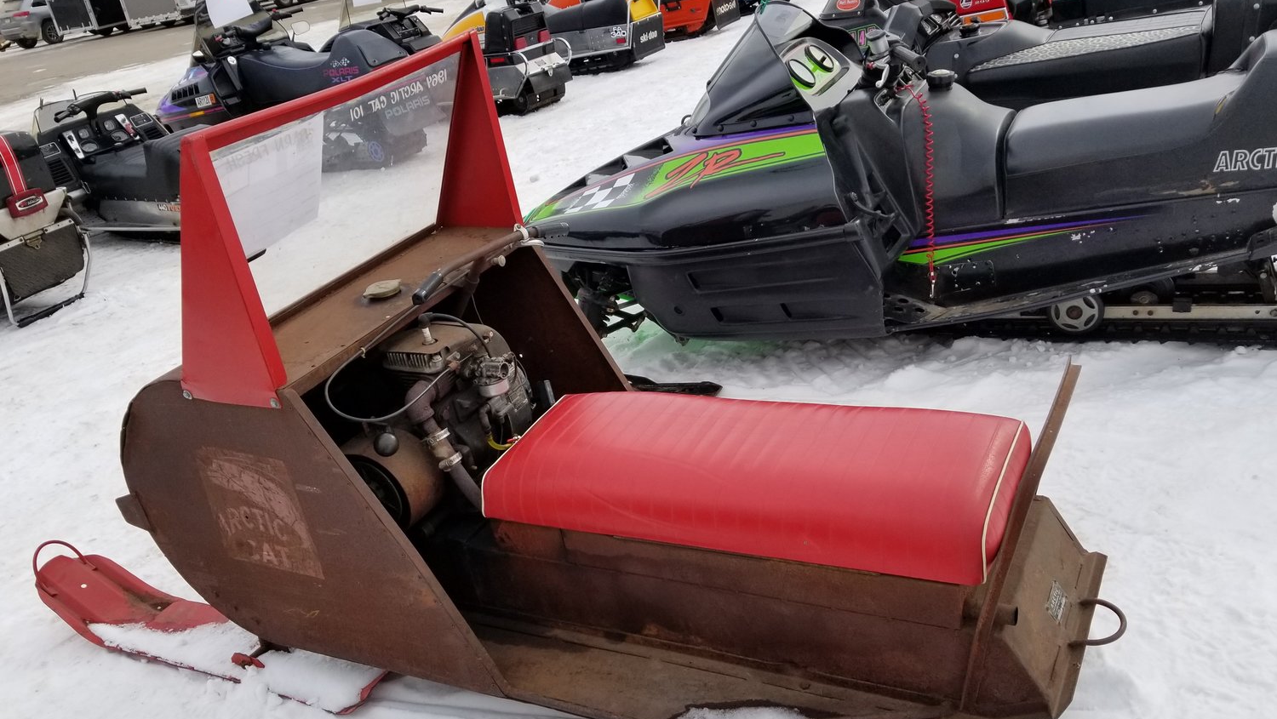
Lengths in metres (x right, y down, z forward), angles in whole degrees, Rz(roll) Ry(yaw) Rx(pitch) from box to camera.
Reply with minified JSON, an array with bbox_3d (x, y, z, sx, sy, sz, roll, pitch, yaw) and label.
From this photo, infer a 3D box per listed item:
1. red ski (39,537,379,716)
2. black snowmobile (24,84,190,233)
[{"bbox_3d":[-1.079,0.622,2.357,1.000,0.240,0.170,4,29,25],"label":"red ski"},{"bbox_3d":[-2.982,-1.106,5.656,2.450,0.950,0.950,4,29,26],"label":"black snowmobile"}]

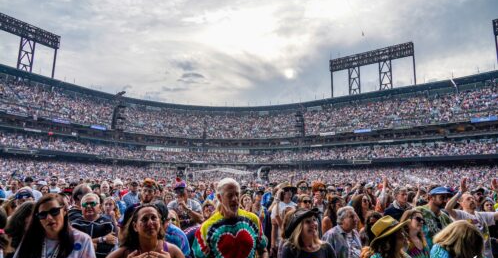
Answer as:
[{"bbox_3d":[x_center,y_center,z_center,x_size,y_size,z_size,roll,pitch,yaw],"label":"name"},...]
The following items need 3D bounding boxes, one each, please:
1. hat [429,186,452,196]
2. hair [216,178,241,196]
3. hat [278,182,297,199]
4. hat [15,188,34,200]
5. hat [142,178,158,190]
[{"bbox_3d":[2.221,0.713,3.850,0.270,0.120,0.190,-4,-9,30],"label":"hat"},{"bbox_3d":[-0.148,0.419,2.400,0.165,0.160,0.200,5,-9,-30],"label":"hair"},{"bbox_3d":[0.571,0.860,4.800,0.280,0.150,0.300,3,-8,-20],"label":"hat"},{"bbox_3d":[-2.328,0.665,3.450,0.180,0.130,0.230,4,-8,-25],"label":"hat"},{"bbox_3d":[-1.083,0.599,3.650,0.180,0.130,0.220,-1,-8,10],"label":"hat"}]

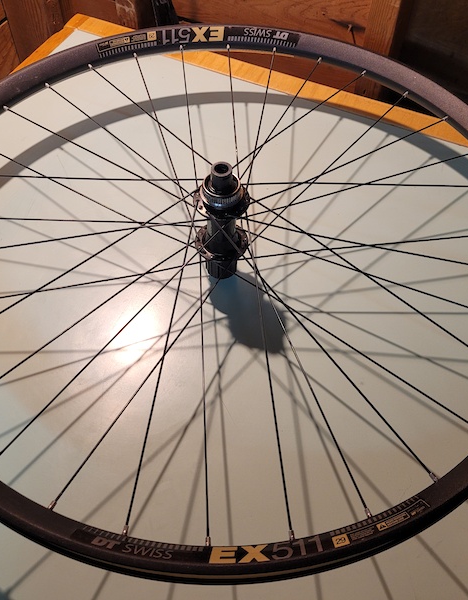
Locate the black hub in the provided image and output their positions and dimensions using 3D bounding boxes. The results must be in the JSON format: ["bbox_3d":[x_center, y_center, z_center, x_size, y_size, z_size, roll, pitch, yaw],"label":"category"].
[{"bbox_3d":[-0.012,-0.074,0.581,0.054,0.141,0.054,0,55,-1],"label":"black hub"}]

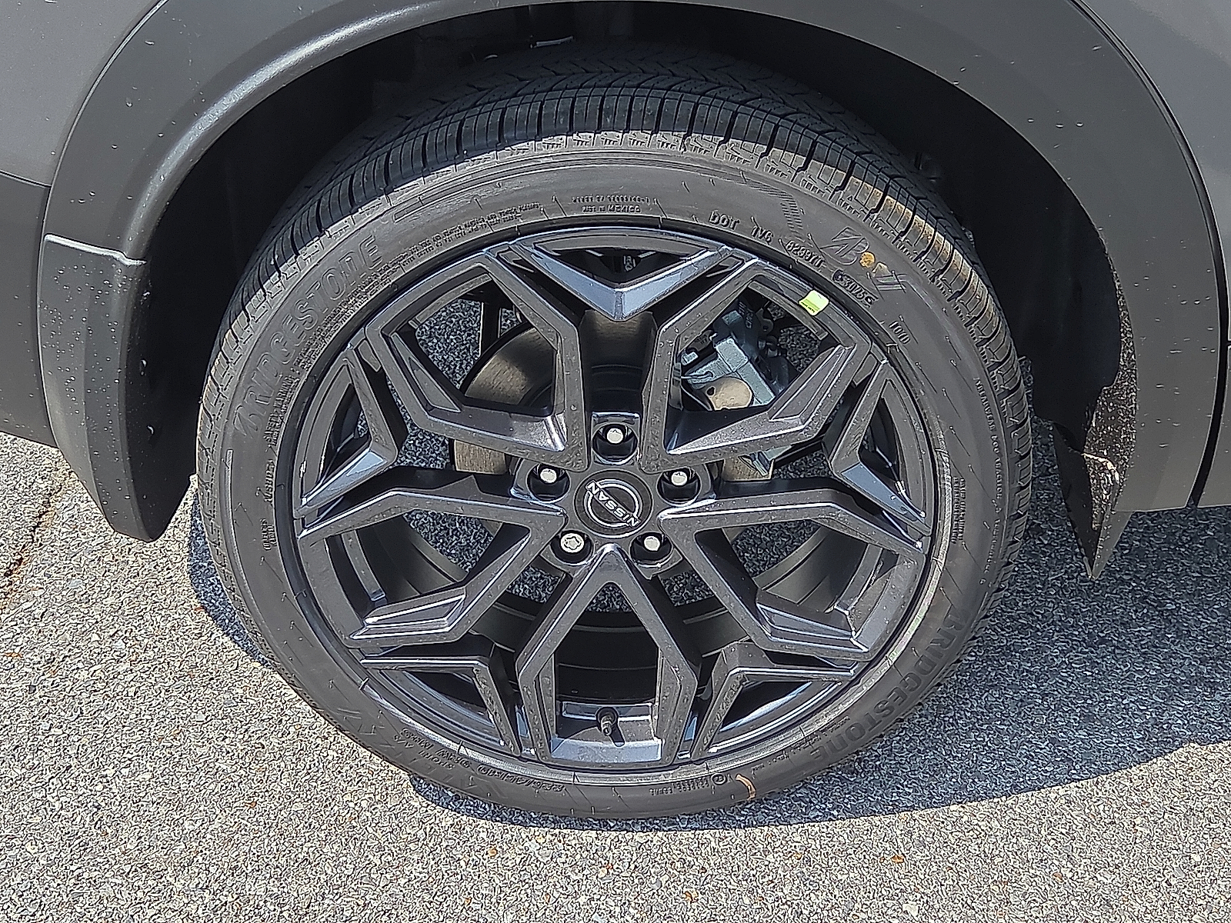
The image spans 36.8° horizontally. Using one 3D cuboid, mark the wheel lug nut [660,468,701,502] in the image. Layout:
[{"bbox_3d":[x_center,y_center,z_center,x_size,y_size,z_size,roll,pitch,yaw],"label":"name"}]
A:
[{"bbox_3d":[0.053,0.012,1.535,0.028,0.027,0.026,0,31,2],"label":"wheel lug nut"}]

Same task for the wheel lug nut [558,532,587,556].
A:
[{"bbox_3d":[-0.036,0.065,1.568,0.024,0.024,0.025,0,31,2],"label":"wheel lug nut"}]

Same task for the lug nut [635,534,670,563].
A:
[{"bbox_3d":[0.032,0.066,1.569,0.026,0.026,0.026,0,31,2],"label":"lug nut"}]

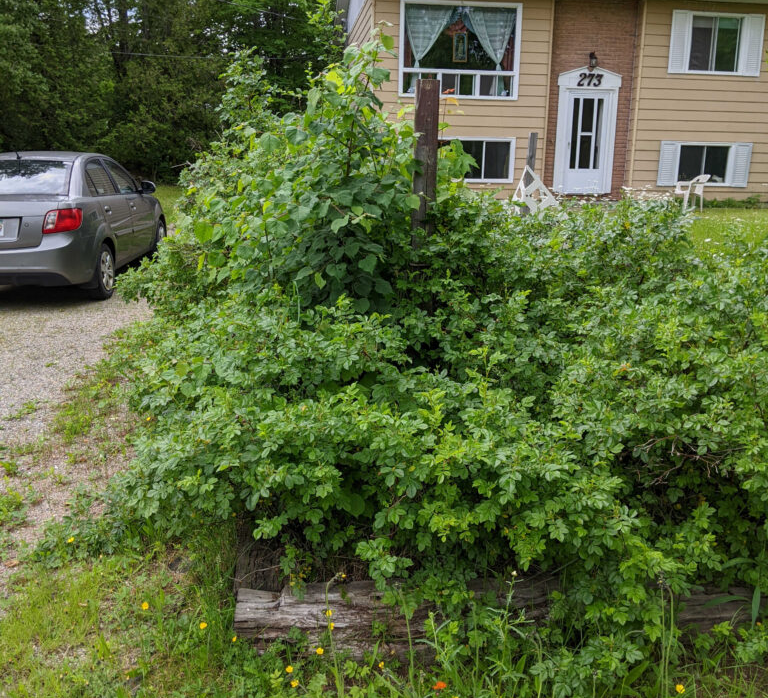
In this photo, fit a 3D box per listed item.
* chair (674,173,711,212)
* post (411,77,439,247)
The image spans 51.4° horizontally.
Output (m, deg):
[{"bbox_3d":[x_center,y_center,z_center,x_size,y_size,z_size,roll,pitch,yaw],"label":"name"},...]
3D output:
[{"bbox_3d":[6.345,-3.197,16.400,0.570,0.780,0.560,0,13,-6],"label":"chair"},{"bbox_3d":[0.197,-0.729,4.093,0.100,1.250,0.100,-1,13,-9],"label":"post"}]

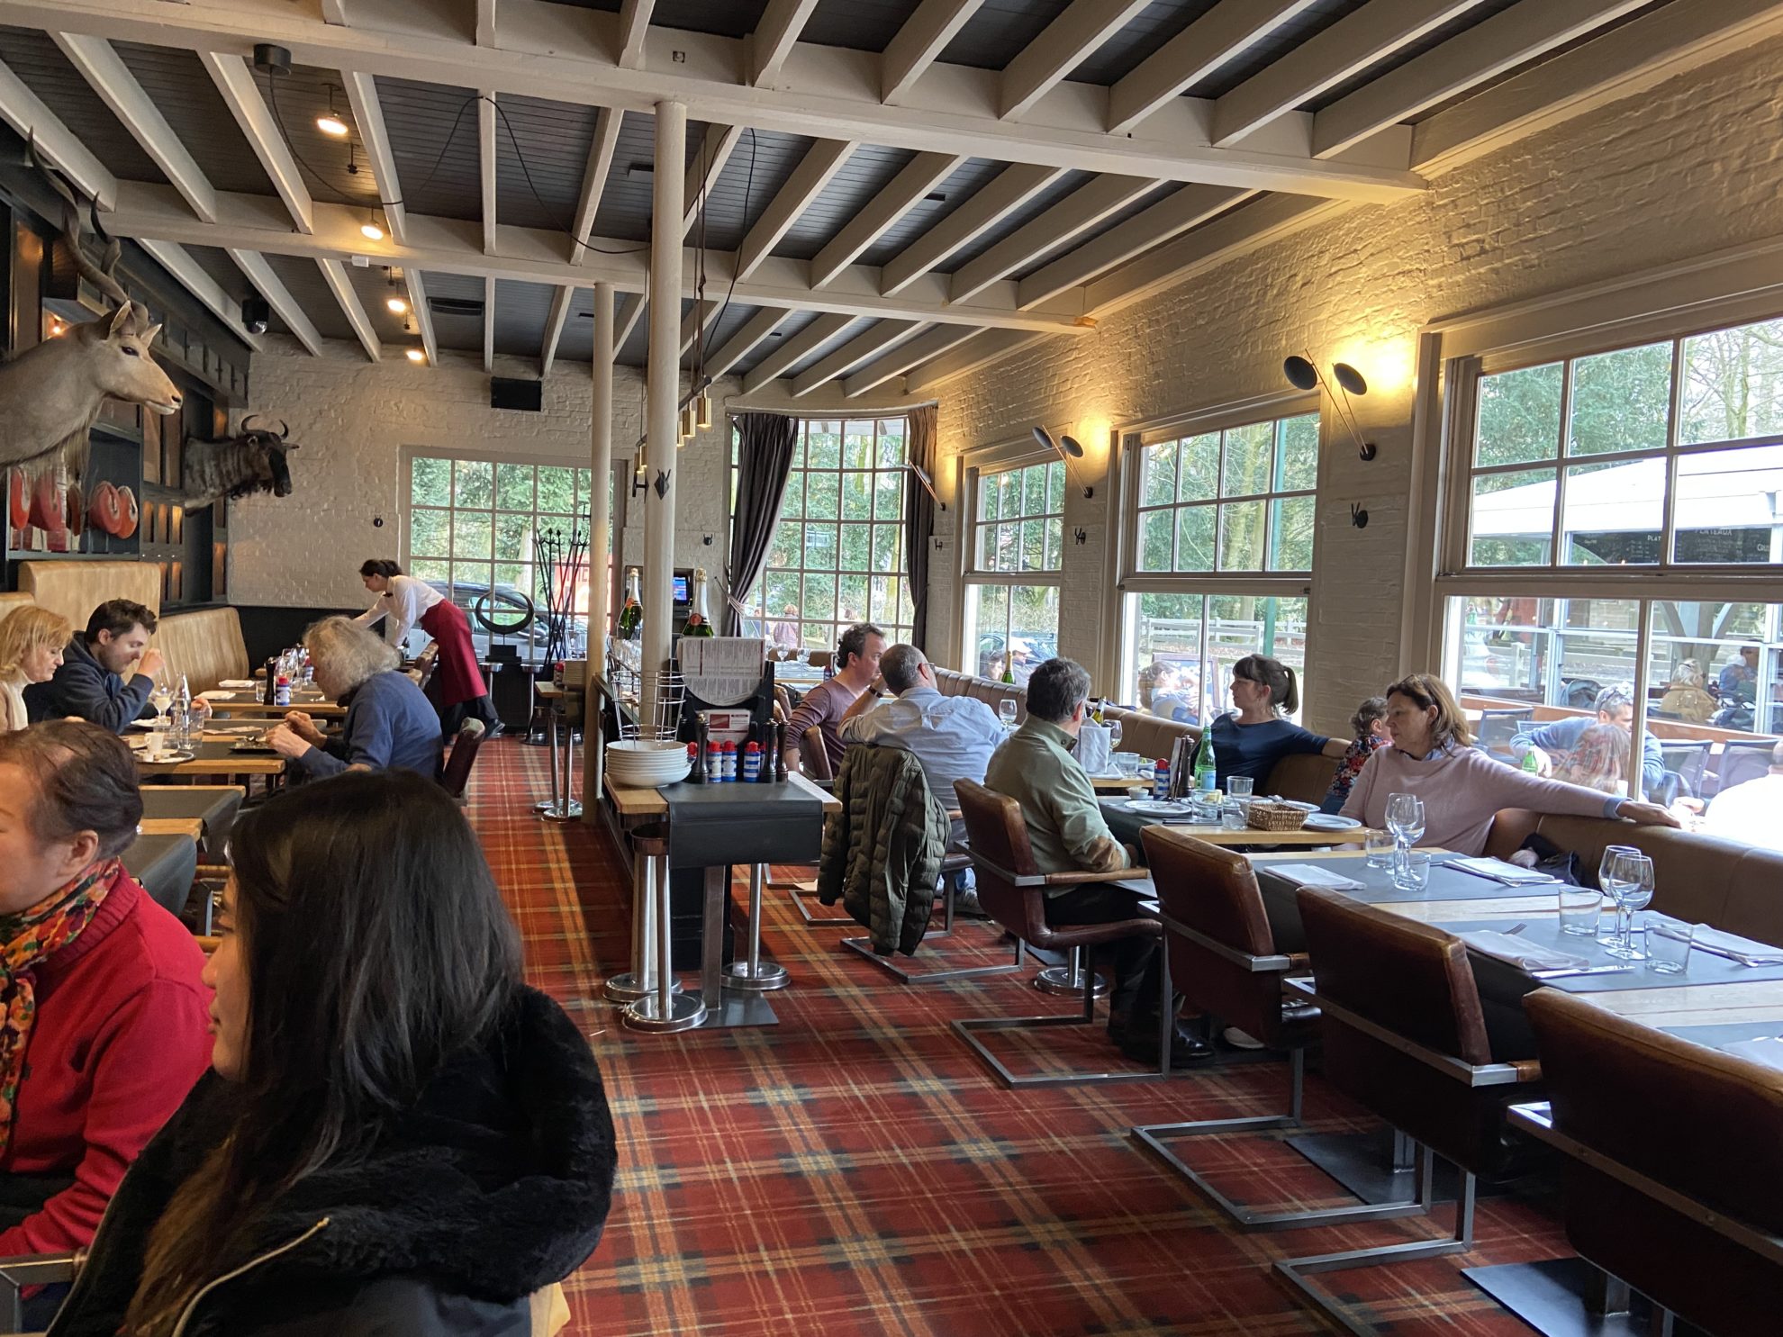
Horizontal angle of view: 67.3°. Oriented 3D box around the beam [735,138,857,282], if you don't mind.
[{"bbox_3d":[-0.498,-2.299,6.600,0.053,0.178,2.864,1,4,-17],"label":"beam"}]

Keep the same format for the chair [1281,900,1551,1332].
[{"bbox_3d":[1.167,0.906,2.706,0.550,0.845,0.554,1,4,-17],"label":"chair"}]

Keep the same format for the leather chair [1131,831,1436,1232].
[{"bbox_3d":[1.001,0.875,3.473,0.577,0.881,0.570,1,4,-17],"label":"leather chair"}]

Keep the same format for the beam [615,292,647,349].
[{"bbox_3d":[-2.043,-2.574,10.172,0.053,0.178,4.396,1,4,-17],"label":"beam"}]

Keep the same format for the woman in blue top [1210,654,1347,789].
[{"bbox_3d":[1.288,0.573,5.014,0.720,1.240,0.620,0,4,-32],"label":"woman in blue top"}]

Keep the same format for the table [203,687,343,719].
[{"bbox_3d":[-3.154,0.531,6.886,0.700,0.750,0.700,1,4,-17],"label":"table"}]

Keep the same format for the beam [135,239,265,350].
[{"bbox_3d":[-4.614,-2.545,9.042,0.060,0.177,4.133,1,4,-17],"label":"beam"}]

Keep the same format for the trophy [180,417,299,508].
[{"bbox_3d":[-4.885,-1.525,10.049,0.800,0.730,0.520,2,3,-7],"label":"trophy"}]

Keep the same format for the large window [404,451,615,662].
[{"bbox_3d":[-3.466,-0.989,12.239,1.894,1.865,0.118,1,4,-17],"label":"large window"}]

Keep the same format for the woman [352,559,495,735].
[{"bbox_3d":[-3.901,-0.139,11.273,1.180,1.570,0.500,1,4,-17],"label":"woman"}]

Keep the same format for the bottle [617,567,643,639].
[{"bbox_3d":[-1.328,-0.263,6.905,0.145,0.490,0.145,1,4,-17],"label":"bottle"}]

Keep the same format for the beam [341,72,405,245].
[{"bbox_3d":[-2.238,-2.259,5.859,0.060,0.177,2.736,1,4,-17],"label":"beam"}]

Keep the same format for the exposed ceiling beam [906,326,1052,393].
[{"bbox_3d":[0.720,-2.482,10.554,0.080,0.170,3.700,1,4,-17],"label":"exposed ceiling beam"}]

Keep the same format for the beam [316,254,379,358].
[{"bbox_3d":[-3.937,-2.665,9.738,0.066,0.190,4.489,1,4,-17],"label":"beam"}]

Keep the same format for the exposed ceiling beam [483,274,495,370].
[{"bbox_3d":[-3.006,-2.644,10.015,0.066,0.190,4.489,1,4,-17],"label":"exposed ceiling beam"}]

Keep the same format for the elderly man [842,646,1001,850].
[{"bbox_3d":[0.169,0.522,5.476,0.620,1.260,0.780,4,4,31],"label":"elderly man"}]

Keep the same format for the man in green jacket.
[{"bbox_3d":[0.623,0.599,4.310,0.720,1.270,0.550,1,4,-18],"label":"man in green jacket"}]

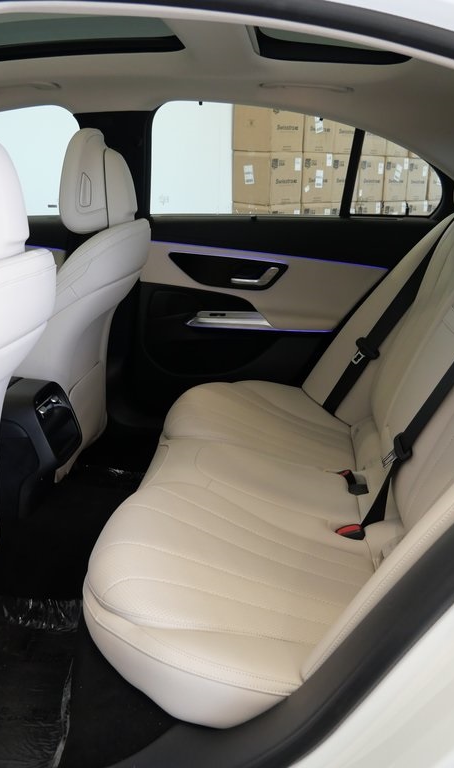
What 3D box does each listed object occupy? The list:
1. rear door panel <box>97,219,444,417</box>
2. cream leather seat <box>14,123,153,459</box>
[{"bbox_3d":[0.163,-0.182,2.258,1.010,0.705,0.140,2,17,6],"label":"rear door panel"},{"bbox_3d":[-0.649,-0.139,2.033,0.850,1.110,0.540,2,17,6],"label":"cream leather seat"}]

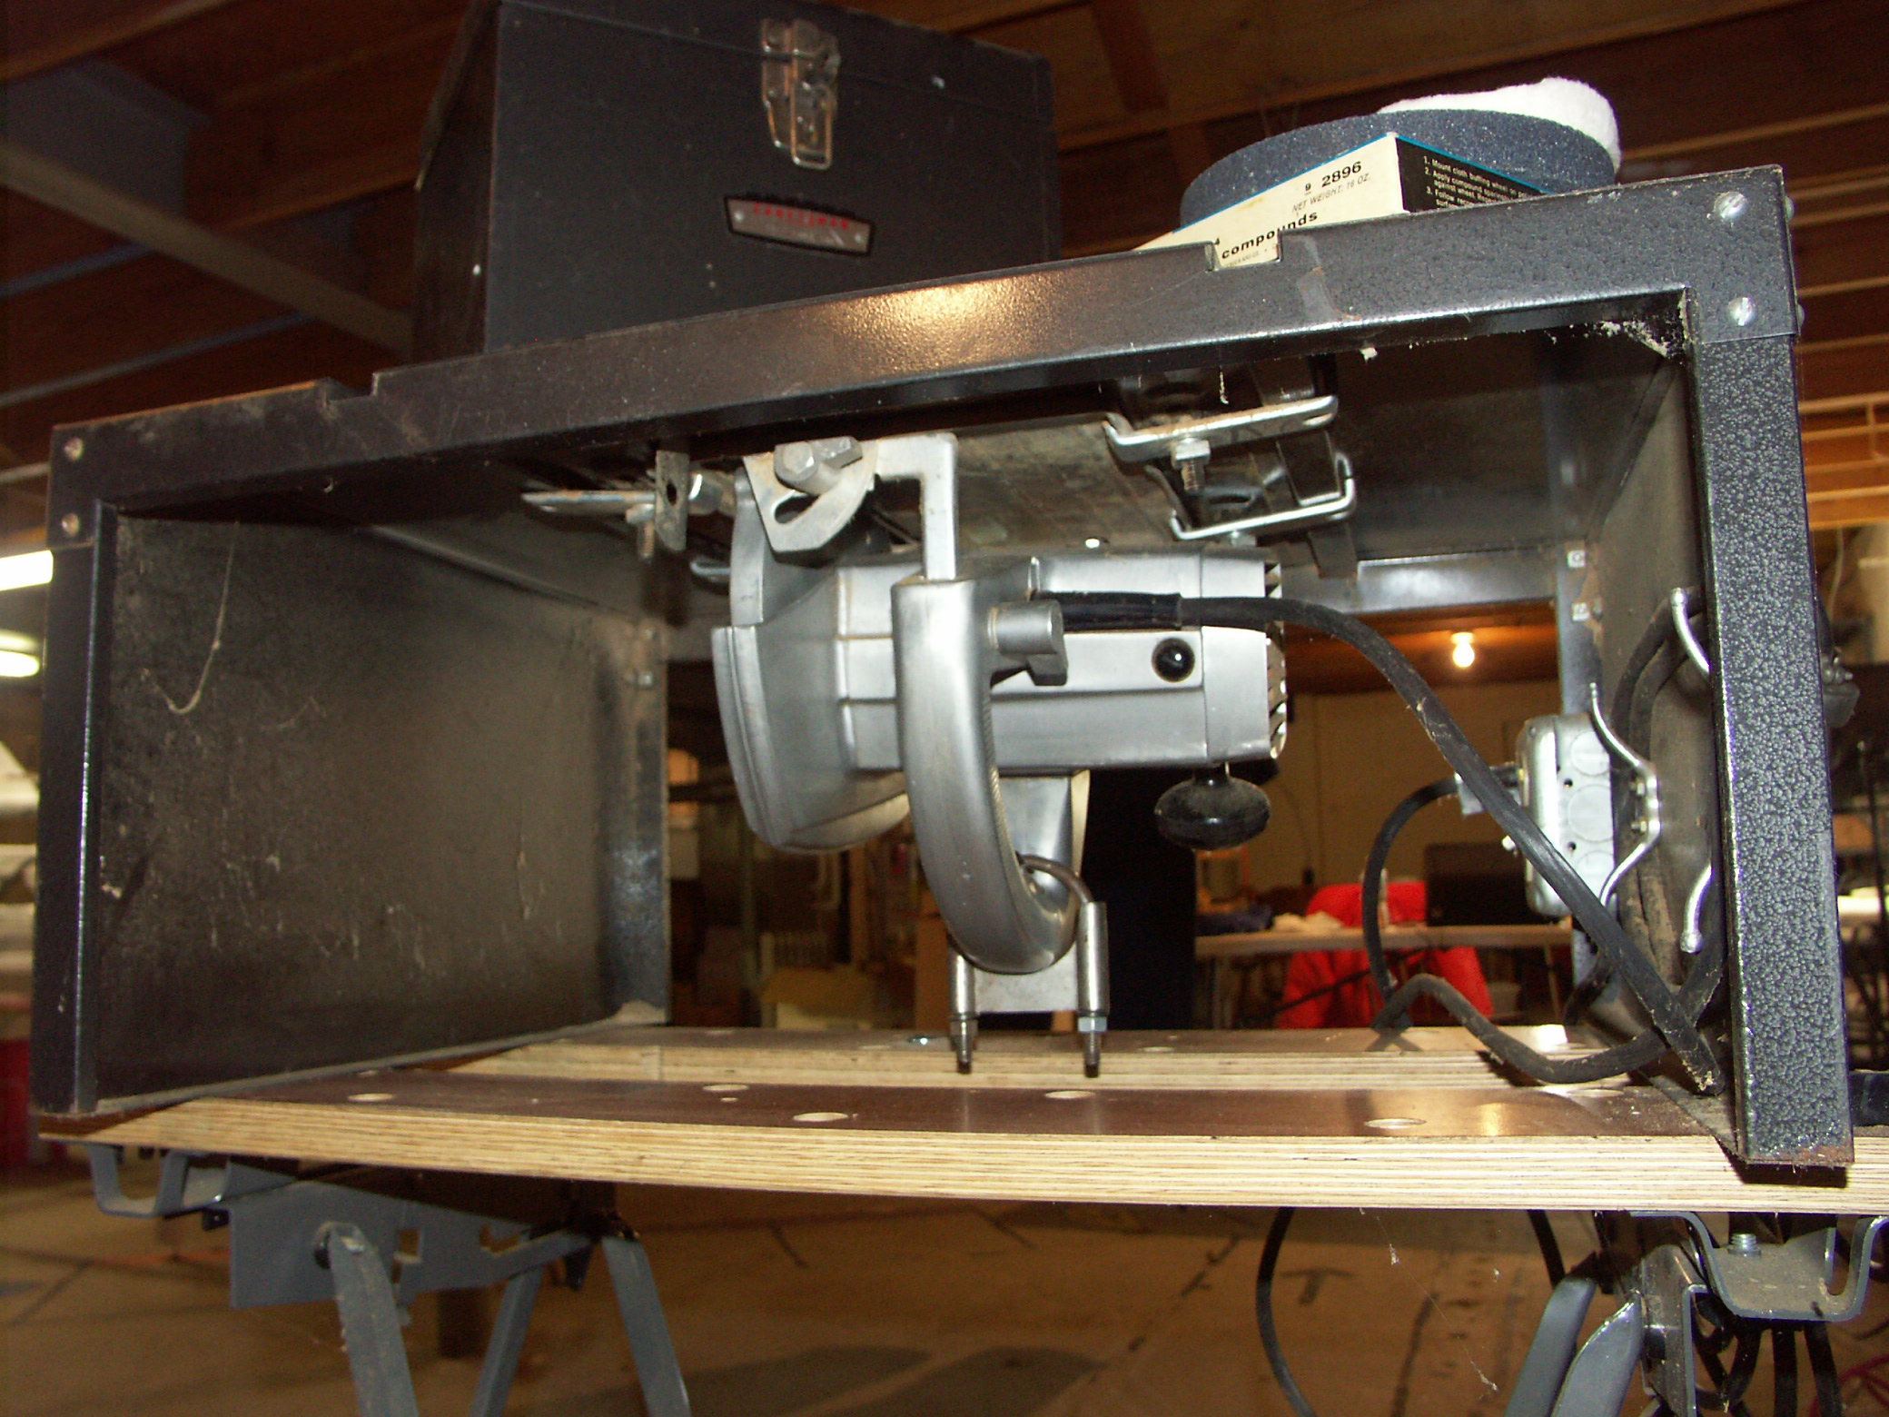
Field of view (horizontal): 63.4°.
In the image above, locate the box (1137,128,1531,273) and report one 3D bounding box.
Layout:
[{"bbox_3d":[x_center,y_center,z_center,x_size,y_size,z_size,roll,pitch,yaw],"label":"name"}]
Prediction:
[{"bbox_3d":[0.142,-0.155,0.551,0.094,0.029,0.126,3,-7,-35],"label":"box"}]

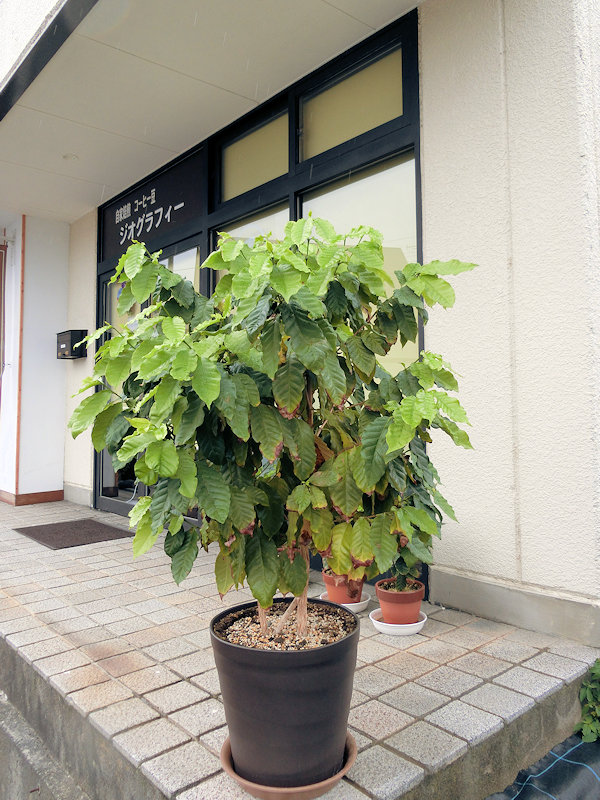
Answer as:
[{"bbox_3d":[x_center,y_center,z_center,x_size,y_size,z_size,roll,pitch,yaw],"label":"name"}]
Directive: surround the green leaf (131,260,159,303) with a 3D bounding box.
[{"bbox_3d":[-0.311,-0.238,1.170,0.051,0.094,0.022,14,-13,-8],"label":"green leaf"}]

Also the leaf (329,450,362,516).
[{"bbox_3d":[0.086,0.154,1.060,0.060,0.127,0.028,-2,-9,0],"label":"leaf"}]

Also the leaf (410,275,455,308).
[{"bbox_3d":[0.295,-0.239,1.275,0.068,0.110,0.022,-21,-29,-22],"label":"leaf"}]

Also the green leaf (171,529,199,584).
[{"bbox_3d":[-0.223,0.307,1.130,0.049,0.111,0.022,10,-11,18],"label":"green leaf"}]

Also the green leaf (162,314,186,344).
[{"bbox_3d":[-0.238,-0.135,1.093,0.048,0.066,0.022,-4,-32,3],"label":"green leaf"}]

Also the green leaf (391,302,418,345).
[{"bbox_3d":[0.215,-0.157,1.180,0.046,0.097,0.022,-20,-9,-7],"label":"green leaf"}]

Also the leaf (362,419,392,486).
[{"bbox_3d":[0.155,0.102,1.140,0.053,0.139,0.032,15,-13,24],"label":"leaf"}]

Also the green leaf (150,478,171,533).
[{"bbox_3d":[-0.263,0.201,1.090,0.039,0.111,0.022,8,-25,3],"label":"green leaf"}]

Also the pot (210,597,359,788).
[{"bbox_3d":[-0.029,0.668,1.322,0.345,0.318,0.345,0,-2,0],"label":"pot"}]

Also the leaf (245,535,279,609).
[{"bbox_3d":[-0.074,0.337,1.150,0.062,0.150,0.032,-7,-24,-6],"label":"leaf"}]

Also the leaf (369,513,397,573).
[{"bbox_3d":[0.175,0.299,1.210,0.058,0.125,0.020,4,-9,-2],"label":"leaf"}]

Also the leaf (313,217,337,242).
[{"bbox_3d":[0.052,-0.373,1.270,0.050,0.072,0.022,-38,0,-28],"label":"leaf"}]

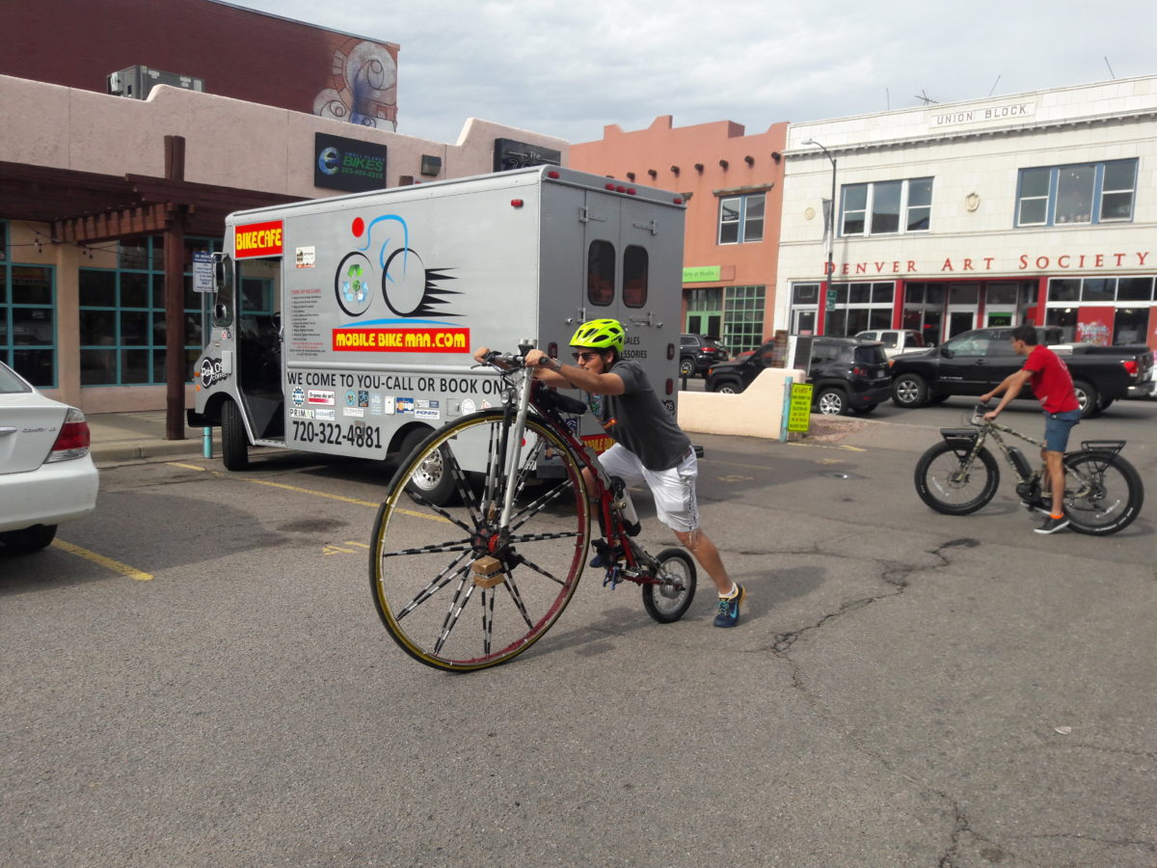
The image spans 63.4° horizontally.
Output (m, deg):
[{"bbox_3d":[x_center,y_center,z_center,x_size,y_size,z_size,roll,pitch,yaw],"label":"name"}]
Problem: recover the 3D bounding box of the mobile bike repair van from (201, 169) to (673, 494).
[{"bbox_3d":[-1.789,-0.986,10.312,5.944,2.950,2.170,5,7,40],"label":"mobile bike repair van"}]

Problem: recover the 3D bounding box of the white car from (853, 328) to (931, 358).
[{"bbox_3d":[10.183,-2.538,31.256,5.350,1.770,1.880,5,7,39],"label":"white car"}]

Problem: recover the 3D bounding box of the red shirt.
[{"bbox_3d":[4.195,-0.487,8.300,0.330,0.620,0.500,-8,-3,41],"label":"red shirt"}]

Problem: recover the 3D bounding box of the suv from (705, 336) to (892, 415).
[{"bbox_3d":[4.947,-1.323,21.530,4.230,1.700,1.820,6,7,40],"label":"suv"}]

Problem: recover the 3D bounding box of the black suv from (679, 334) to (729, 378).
[{"bbox_3d":[3.643,-3.199,37.869,4.820,1.760,1.940,5,7,39],"label":"black suv"}]

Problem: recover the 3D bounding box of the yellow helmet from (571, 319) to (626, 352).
[{"bbox_3d":[0.100,-0.494,4.720,0.285,0.175,0.215,-7,9,-27],"label":"yellow helmet"}]

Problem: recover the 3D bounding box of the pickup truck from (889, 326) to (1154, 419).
[{"bbox_3d":[9.738,-1.441,21.215,5.700,1.930,2.020,5,7,39],"label":"pickup truck"}]

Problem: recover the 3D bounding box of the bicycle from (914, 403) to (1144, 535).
[{"bbox_3d":[3.995,0.296,8.350,1.920,1.080,0.700,6,7,41],"label":"bicycle"}]

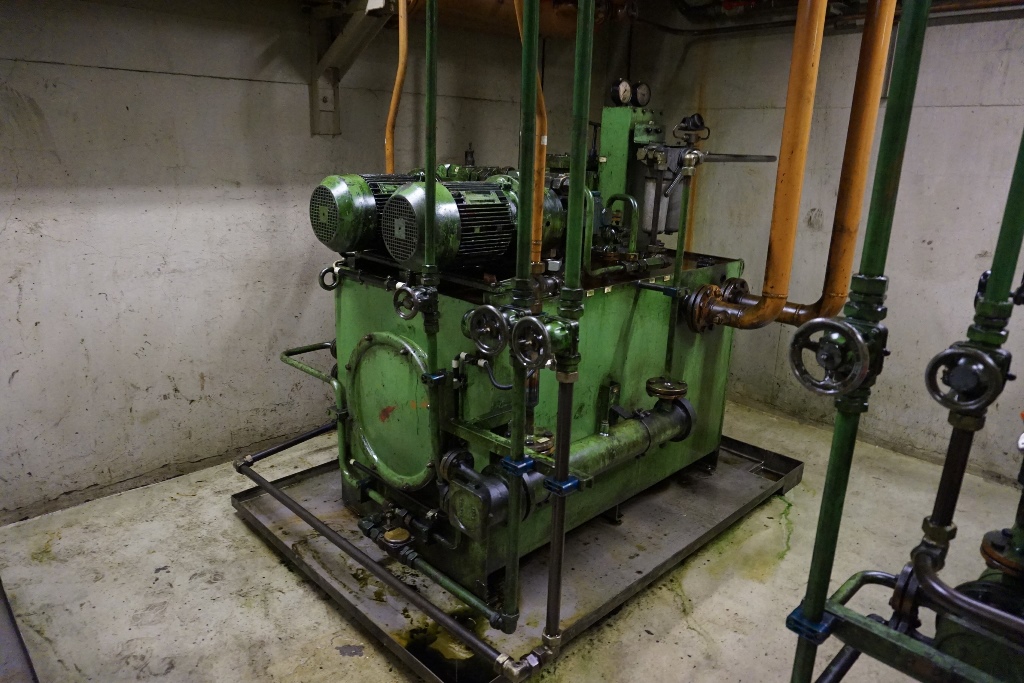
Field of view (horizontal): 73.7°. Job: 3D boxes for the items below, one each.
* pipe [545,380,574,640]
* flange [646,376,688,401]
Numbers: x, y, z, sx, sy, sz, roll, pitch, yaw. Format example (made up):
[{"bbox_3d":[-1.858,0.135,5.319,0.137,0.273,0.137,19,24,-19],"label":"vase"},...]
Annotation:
[{"bbox_3d":[0.129,0.482,1.864,0.037,0.794,0.037,-14,22,-43],"label":"pipe"},{"bbox_3d":[0.606,0.181,2.662,0.157,0.043,0.157,1,16,0],"label":"flange"}]

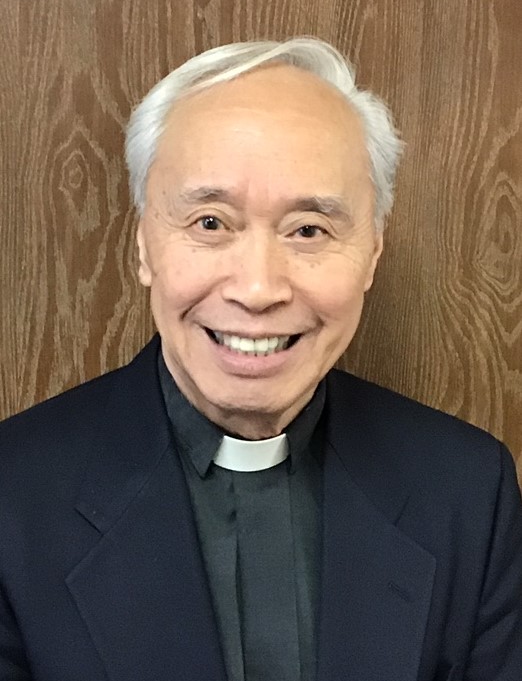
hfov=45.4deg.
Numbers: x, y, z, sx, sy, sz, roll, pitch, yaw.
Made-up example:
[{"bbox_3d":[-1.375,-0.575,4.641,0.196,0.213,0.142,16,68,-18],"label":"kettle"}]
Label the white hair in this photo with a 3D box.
[{"bbox_3d":[0.003,-0.150,0.508,0.208,0.170,0.185,4,11,-5],"label":"white hair"}]

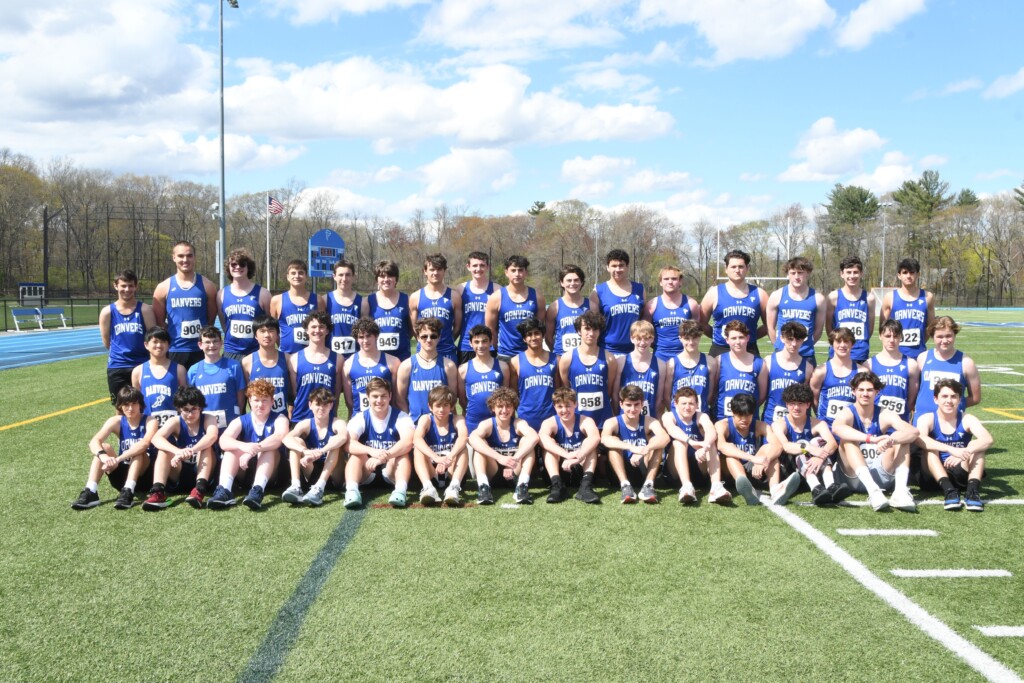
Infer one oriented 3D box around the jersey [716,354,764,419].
[{"bbox_3d":[1.841,0.391,7.588,0.383,0.613,0.260,0,3,7],"label":"jersey"}]

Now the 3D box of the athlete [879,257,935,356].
[{"bbox_3d":[3.461,0.170,8.220,0.480,1.804,0.330,1,3,15],"label":"athlete"}]

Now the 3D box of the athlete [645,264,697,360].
[{"bbox_3d":[1.401,0.217,8.220,0.507,1.742,0.350,0,3,5],"label":"athlete"}]

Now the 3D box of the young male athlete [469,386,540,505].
[{"bbox_3d":[-0.052,0.744,7.048,0.520,0.780,0.760,0,3,0],"label":"young male athlete"}]

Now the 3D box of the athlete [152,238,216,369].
[{"bbox_3d":[-2.691,0.099,7.768,0.540,1.845,0.340,0,3,-10],"label":"athlete"}]

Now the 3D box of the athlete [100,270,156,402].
[{"bbox_3d":[-3.324,0.225,8.125,0.493,1.692,0.340,-1,3,-17],"label":"athlete"}]

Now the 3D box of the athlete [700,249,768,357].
[{"bbox_3d":[1.946,0.147,8.217,0.603,1.881,0.350,0,3,7],"label":"athlete"}]

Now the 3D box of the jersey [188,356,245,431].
[{"bbox_3d":[-2.417,0.429,7.673,0.460,0.613,0.260,-1,3,-10],"label":"jersey"}]

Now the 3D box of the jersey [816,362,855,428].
[{"bbox_3d":[2.695,0.441,7.673,0.390,0.572,0.250,1,3,16],"label":"jersey"}]

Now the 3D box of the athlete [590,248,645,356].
[{"bbox_3d":[0.929,0.147,8.217,0.524,1.881,0.350,0,3,3],"label":"athlete"}]

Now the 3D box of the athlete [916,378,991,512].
[{"bbox_3d":[3.278,0.709,6.970,0.560,0.853,0.860,1,3,18],"label":"athlete"}]

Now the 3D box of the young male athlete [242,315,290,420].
[{"bbox_3d":[-2.032,0.432,7.786,0.401,1.317,0.520,-1,3,-10],"label":"young male athlete"}]

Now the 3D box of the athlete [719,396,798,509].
[{"bbox_3d":[1.784,0.741,6.849,0.560,0.726,0.850,1,3,6],"label":"athlete"}]

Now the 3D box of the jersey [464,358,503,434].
[{"bbox_3d":[-0.222,0.454,7.707,0.340,0.634,0.240,0,3,-2],"label":"jersey"}]

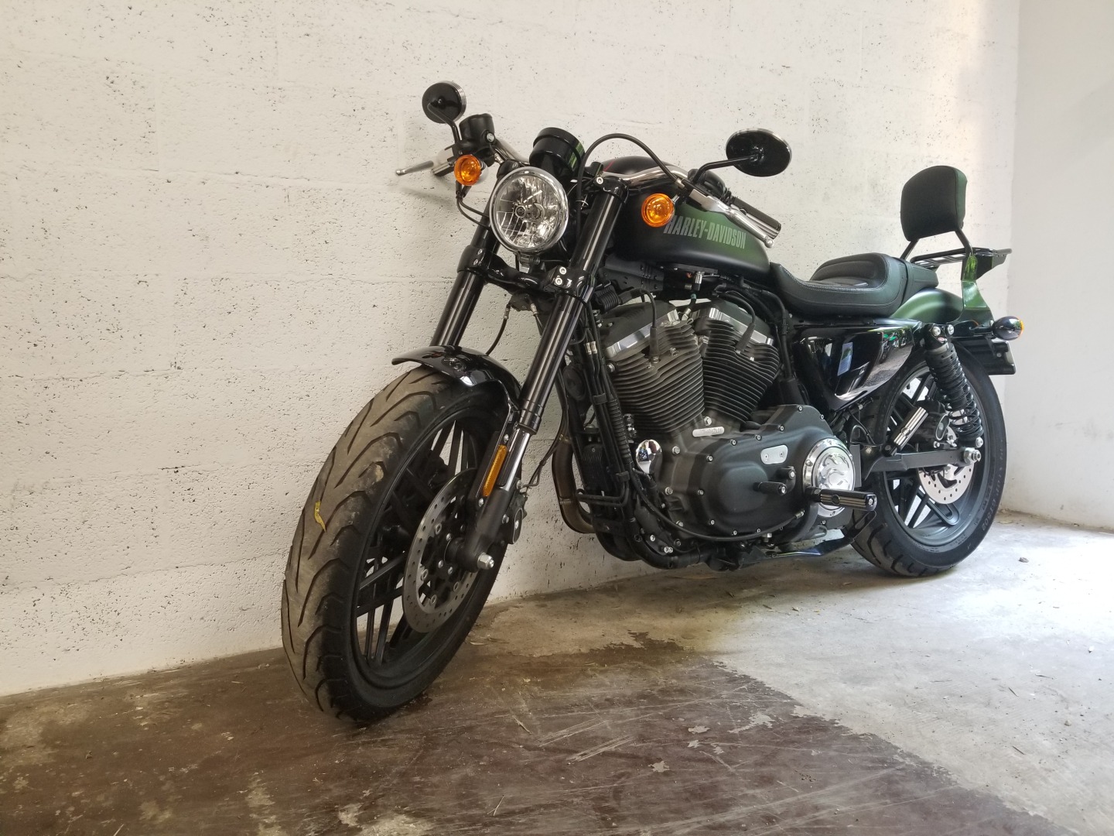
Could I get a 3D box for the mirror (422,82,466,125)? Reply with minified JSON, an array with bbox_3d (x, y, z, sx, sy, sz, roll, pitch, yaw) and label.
[{"bbox_3d":[-0.244,-0.682,1.815,0.115,0.096,0.032,21,33,35],"label":"mirror"}]

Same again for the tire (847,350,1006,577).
[{"bbox_3d":[1.006,0.101,2.310,0.670,0.670,0.150,-4,2,-32],"label":"tire"}]

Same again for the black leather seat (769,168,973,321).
[{"bbox_3d":[0.798,-0.467,2.182,0.740,0.430,0.280,-5,3,-32],"label":"black leather seat"}]

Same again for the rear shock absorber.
[{"bbox_3d":[1.029,-0.084,2.156,0.070,0.370,0.068,-31,16,-28],"label":"rear shock absorber"}]

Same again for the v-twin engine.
[{"bbox_3d":[0.325,-0.004,1.889,0.600,0.530,0.400,-5,3,-32],"label":"v-twin engine"}]

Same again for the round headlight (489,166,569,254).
[{"bbox_3d":[-0.033,-0.394,1.596,0.163,0.163,0.130,16,15,20],"label":"round headlight"}]

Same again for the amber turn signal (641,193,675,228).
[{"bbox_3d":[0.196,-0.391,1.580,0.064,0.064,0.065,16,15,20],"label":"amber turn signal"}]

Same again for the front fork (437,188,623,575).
[{"bbox_3d":[-0.119,-0.125,1.600,0.290,0.830,0.140,16,-13,20],"label":"front fork"}]

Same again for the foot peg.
[{"bbox_3d":[0.590,0.165,1.742,0.040,0.040,0.150,-6,8,-44],"label":"foot peg"}]

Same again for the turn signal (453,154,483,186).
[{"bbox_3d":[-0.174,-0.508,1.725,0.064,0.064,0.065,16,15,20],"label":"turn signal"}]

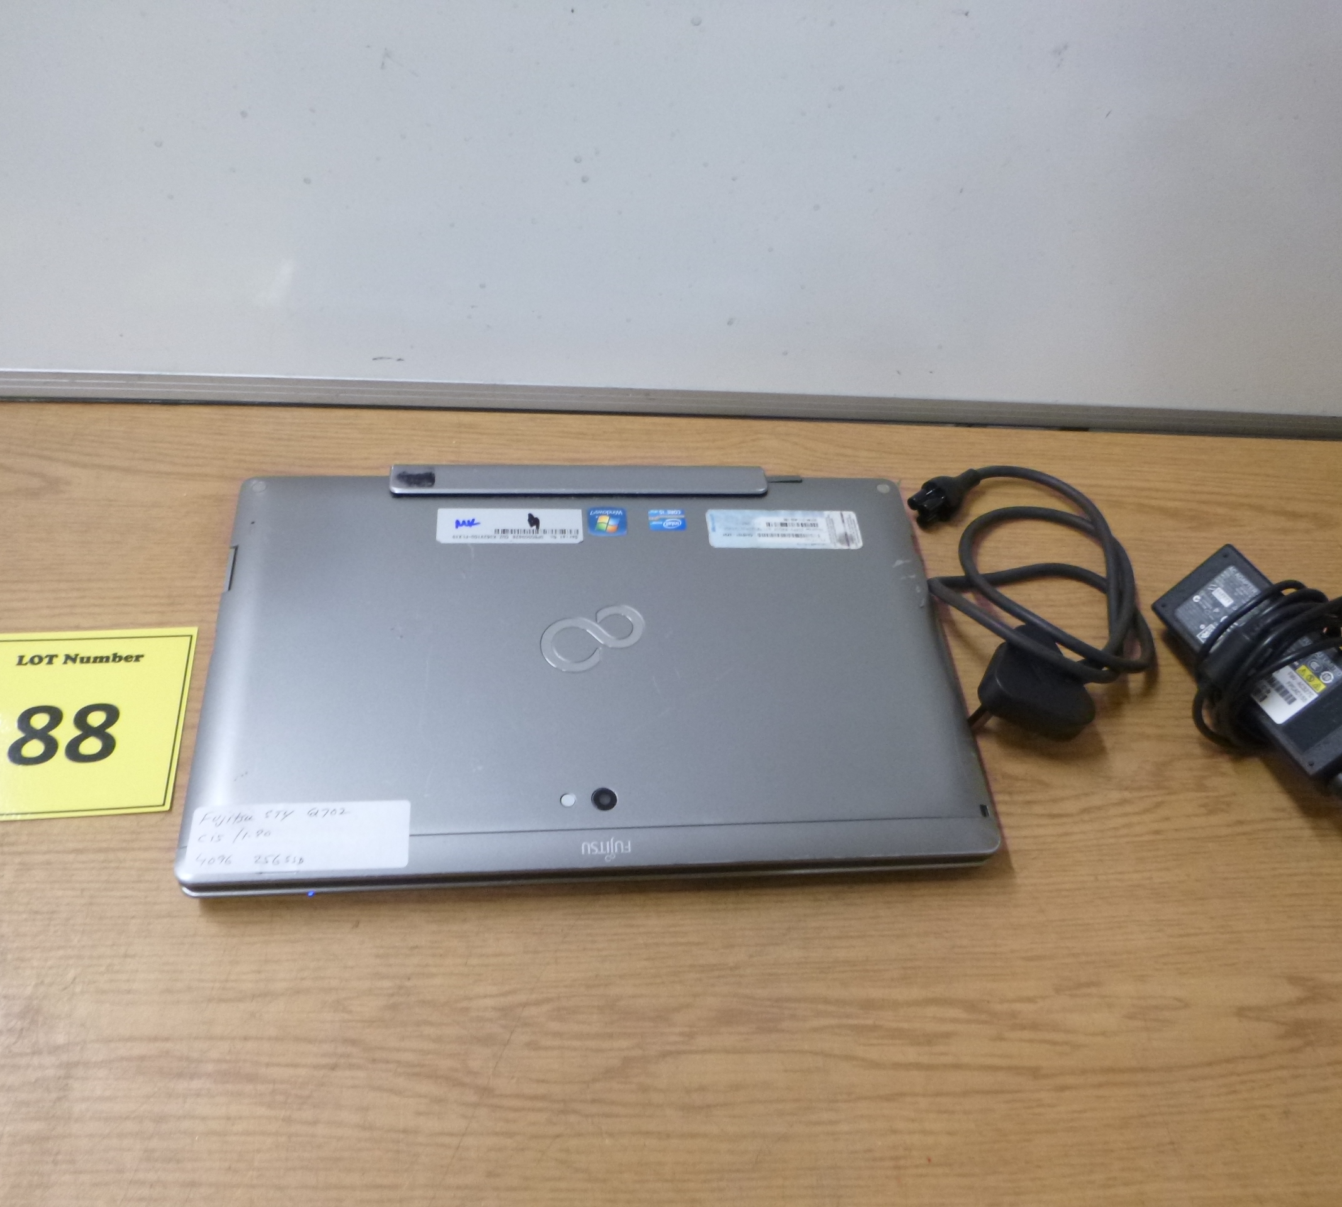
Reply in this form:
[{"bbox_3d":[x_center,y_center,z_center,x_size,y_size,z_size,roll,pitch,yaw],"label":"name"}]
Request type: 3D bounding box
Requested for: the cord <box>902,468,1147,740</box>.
[{"bbox_3d":[0.167,-0.012,0.536,0.110,0.040,0.168,6,51,-3],"label":"cord"}]

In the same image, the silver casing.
[{"bbox_3d":[-0.033,0.023,0.486,0.302,0.031,0.201,0,52,-8],"label":"silver casing"}]

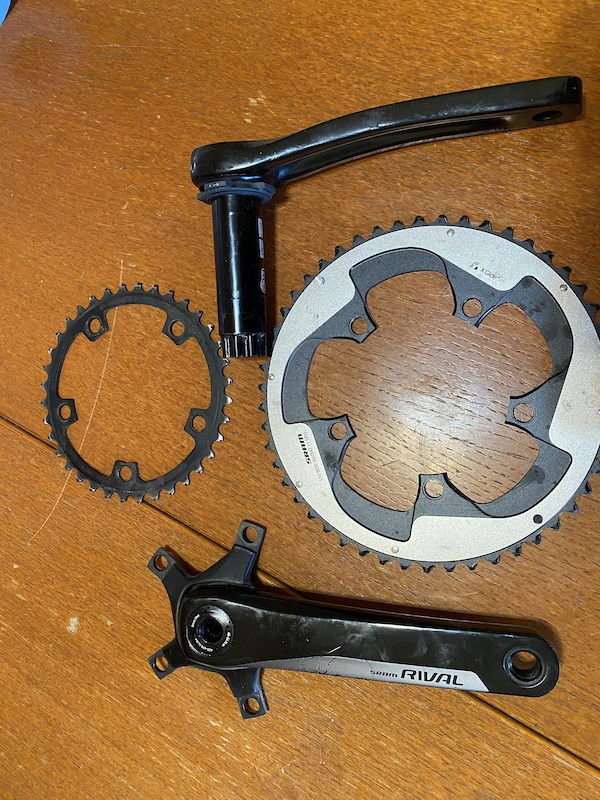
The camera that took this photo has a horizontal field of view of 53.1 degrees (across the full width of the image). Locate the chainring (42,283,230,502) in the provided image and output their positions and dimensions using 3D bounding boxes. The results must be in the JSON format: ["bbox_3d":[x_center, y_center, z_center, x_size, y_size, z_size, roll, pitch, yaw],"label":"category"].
[{"bbox_3d":[-0.114,-0.005,0.411,0.149,0.005,0.149,0,89,17],"label":"chainring"}]

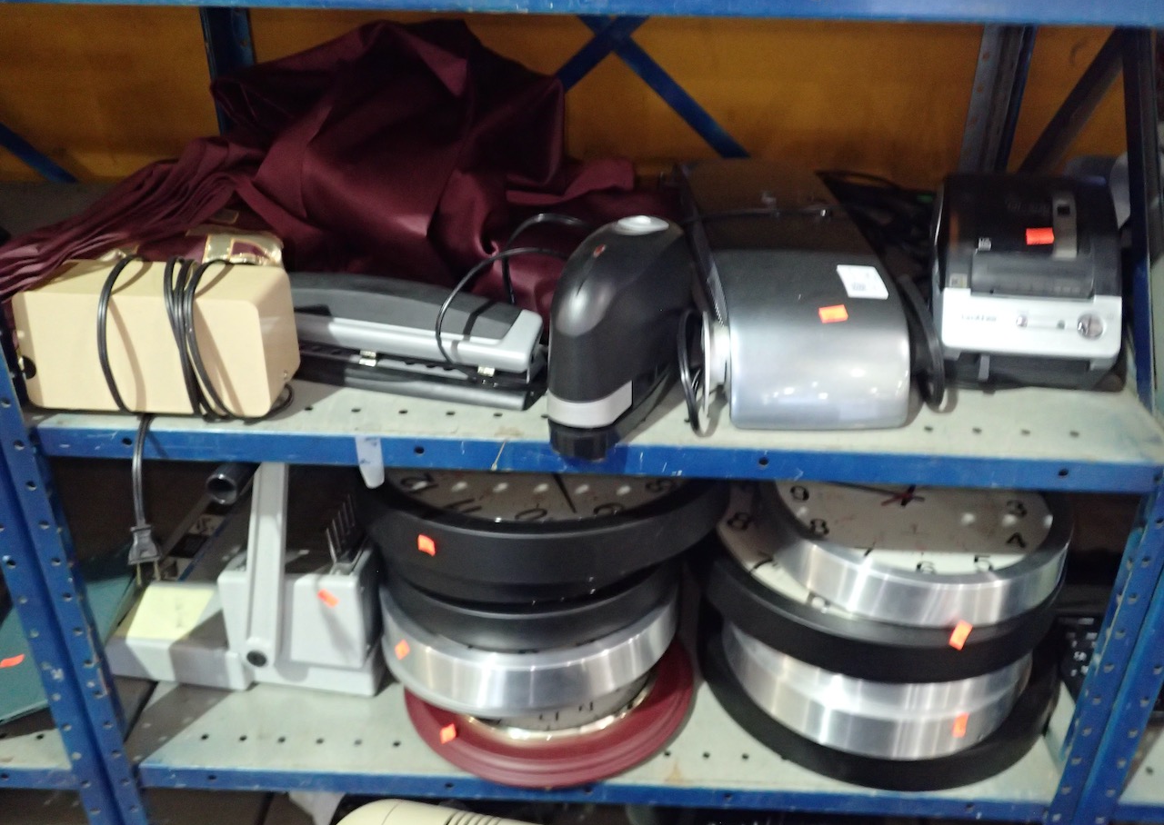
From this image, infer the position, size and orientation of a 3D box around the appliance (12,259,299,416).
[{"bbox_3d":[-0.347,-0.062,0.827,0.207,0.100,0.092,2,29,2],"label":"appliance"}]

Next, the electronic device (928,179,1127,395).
[{"bbox_3d":[0.387,-0.122,0.898,0.146,0.142,0.188,6,30,10],"label":"electronic device"}]

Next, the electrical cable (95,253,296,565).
[{"bbox_3d":[-0.310,0.003,0.841,0.135,0.240,0.115,2,29,2],"label":"electrical cable"}]

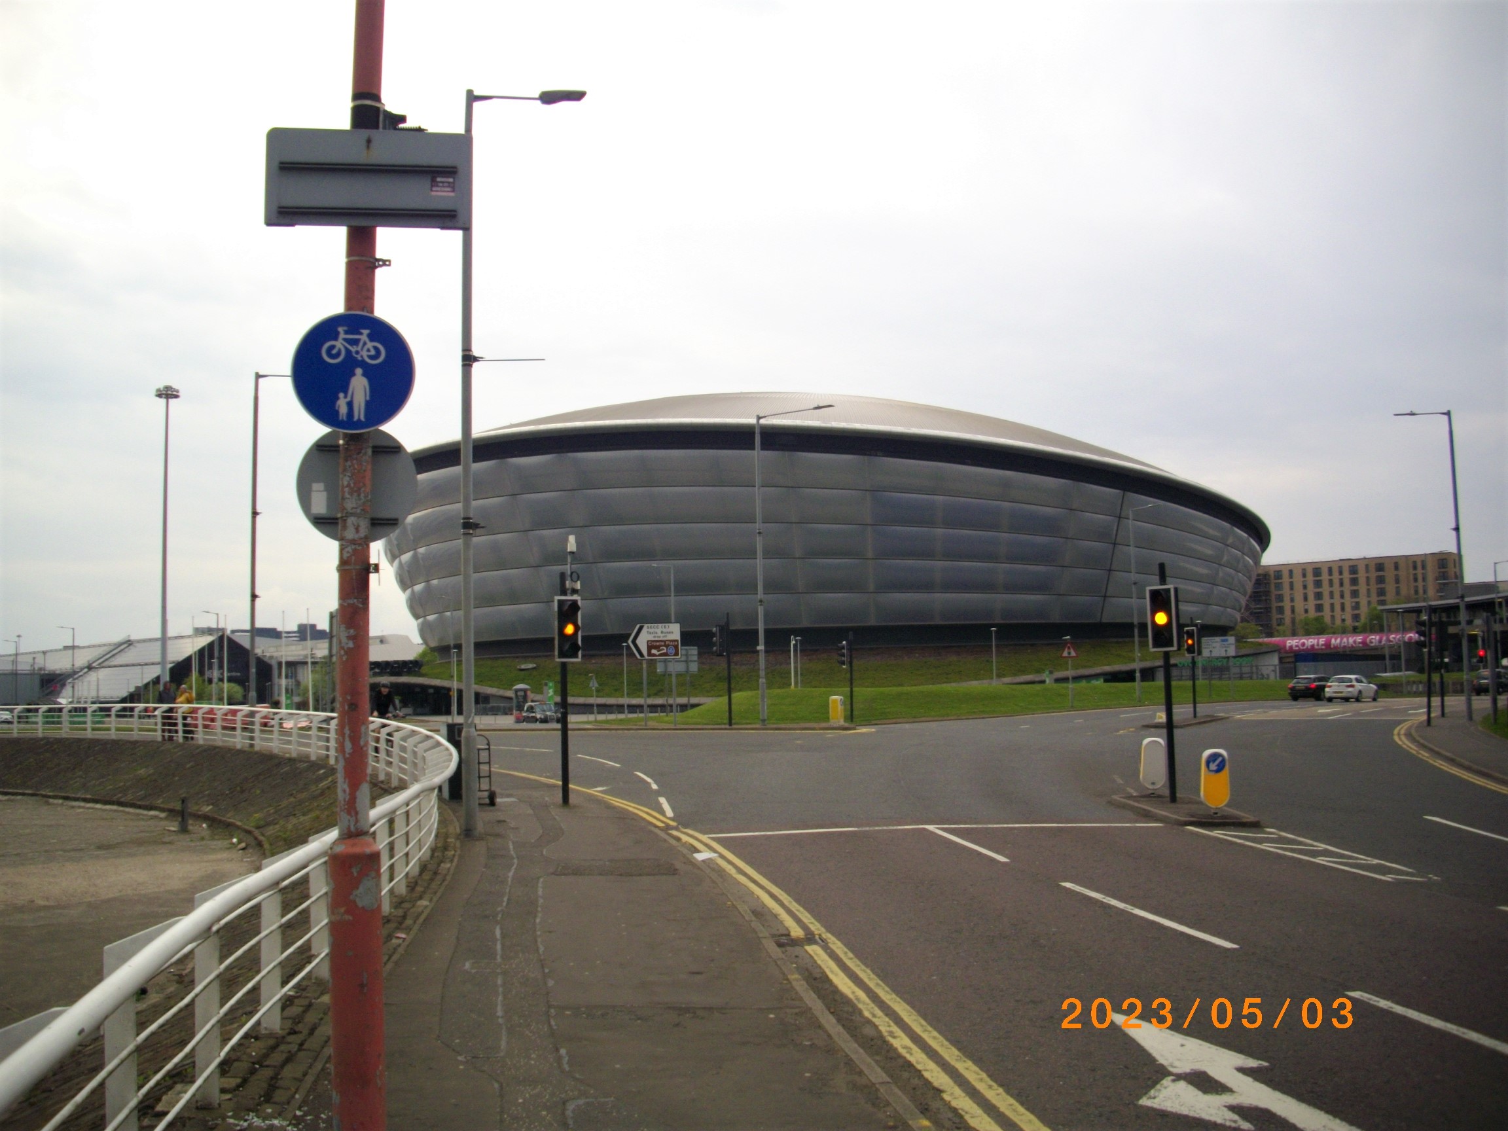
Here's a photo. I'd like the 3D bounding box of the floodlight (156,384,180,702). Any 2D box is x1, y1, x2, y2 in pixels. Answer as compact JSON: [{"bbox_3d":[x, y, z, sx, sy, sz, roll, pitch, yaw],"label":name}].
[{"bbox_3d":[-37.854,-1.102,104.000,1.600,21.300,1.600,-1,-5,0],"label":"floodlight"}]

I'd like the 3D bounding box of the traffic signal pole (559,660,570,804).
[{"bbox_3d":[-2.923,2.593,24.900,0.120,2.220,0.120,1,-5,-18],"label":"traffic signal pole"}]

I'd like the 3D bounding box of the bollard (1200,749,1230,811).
[{"bbox_3d":[6.157,2.865,21.500,0.370,0.860,0.140,-1,-5,-3],"label":"bollard"}]

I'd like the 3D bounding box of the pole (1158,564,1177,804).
[{"bbox_3d":[6.032,1.726,23.500,0.120,3.480,0.120,-2,-5,12],"label":"pole"}]

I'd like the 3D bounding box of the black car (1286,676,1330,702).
[{"bbox_3d":[31.518,6.899,90.500,1.800,1.450,4.400,-4,-6,37],"label":"black car"}]

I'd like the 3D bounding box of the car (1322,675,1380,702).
[{"bbox_3d":[32.334,6.619,87.000,1.780,1.430,4.320,-4,-6,37],"label":"car"}]

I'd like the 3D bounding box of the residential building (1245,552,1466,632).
[{"bbox_3d":[145.774,11.777,393.000,50.000,27.000,15.000,-4,-6,36],"label":"residential building"}]

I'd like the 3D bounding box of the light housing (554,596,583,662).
[{"bbox_3d":[-2.845,0.977,24.750,0.430,0.980,0.320,1,-5,-25],"label":"light housing"}]

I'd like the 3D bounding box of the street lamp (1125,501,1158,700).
[{"bbox_3d":[19.146,1.801,79.500,1.700,9.800,0.350,-5,-6,43],"label":"street lamp"}]

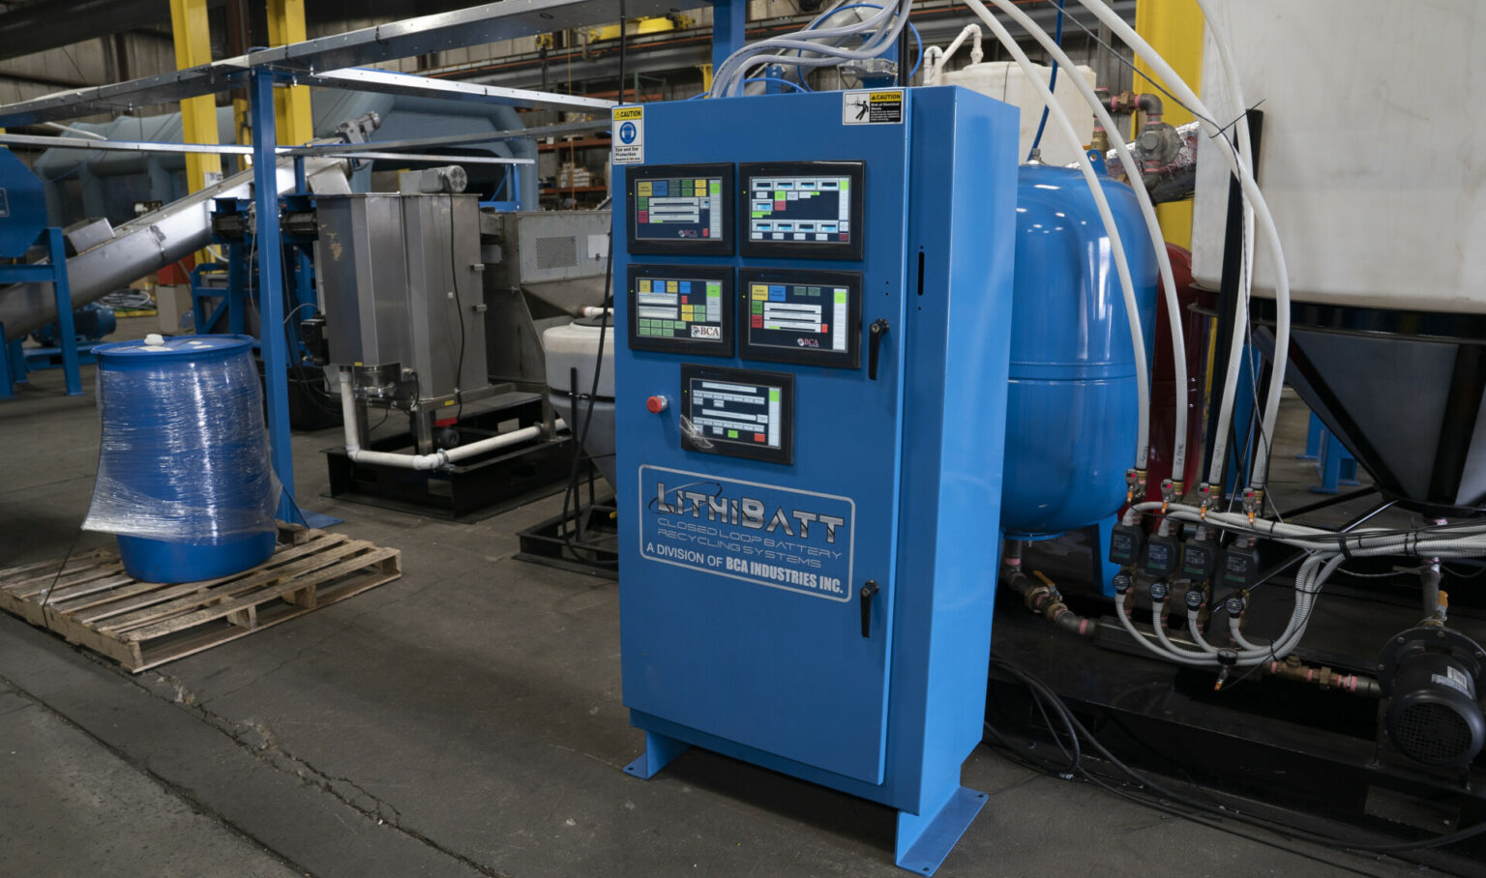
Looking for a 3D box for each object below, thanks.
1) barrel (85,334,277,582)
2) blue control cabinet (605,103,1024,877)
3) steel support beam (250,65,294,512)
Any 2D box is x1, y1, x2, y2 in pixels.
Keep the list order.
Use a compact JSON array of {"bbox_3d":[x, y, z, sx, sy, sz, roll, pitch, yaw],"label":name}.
[{"bbox_3d":[-2.213,0.055,3.950,0.605,0.885,0.605,7,14,31],"label":"barrel"},{"bbox_3d":[0.158,0.076,2.430,0.874,1.694,0.433,7,14,31],"label":"blue control cabinet"},{"bbox_3d":[-2.212,-0.623,4.669,0.078,2.141,0.078,7,14,31],"label":"steel support beam"}]

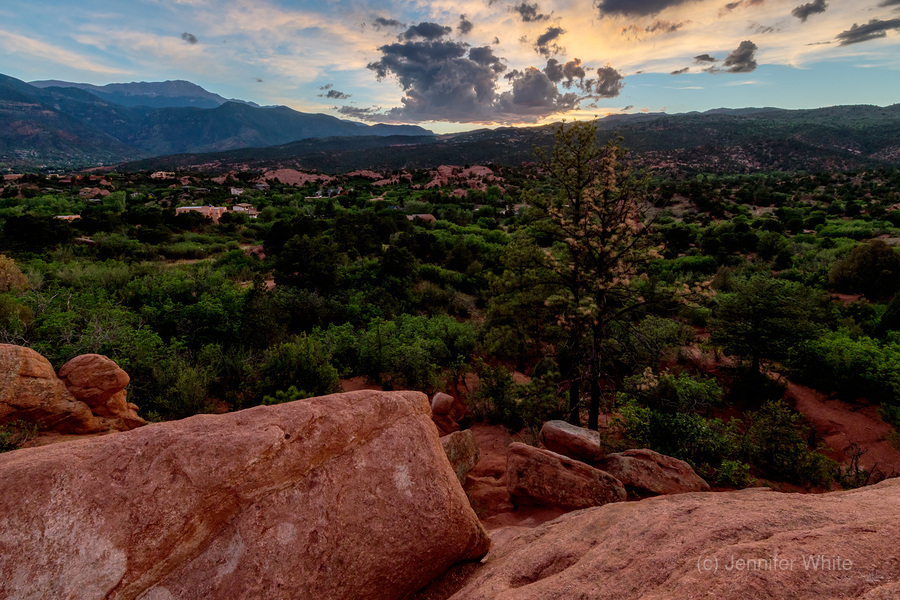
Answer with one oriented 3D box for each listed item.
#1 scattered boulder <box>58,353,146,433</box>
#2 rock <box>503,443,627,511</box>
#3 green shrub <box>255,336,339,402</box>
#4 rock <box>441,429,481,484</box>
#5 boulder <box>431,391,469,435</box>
[{"bbox_3d":[-6.089,1.603,6.600,1.000,1.350,1.150,18,28,39],"label":"scattered boulder"},{"bbox_3d":[2.195,3.389,7.300,2.200,1.050,1.150,8,22,20],"label":"rock"},{"bbox_3d":[-4.626,2.200,11.500,2.511,2.034,2.385,-9,23,-23],"label":"green shrub"},{"bbox_3d":[0.129,3.123,7.500,0.955,1.090,0.811,0,21,1],"label":"rock"},{"bbox_3d":[-0.037,2.815,9.400,0.999,1.071,0.849,0,21,0],"label":"boulder"}]

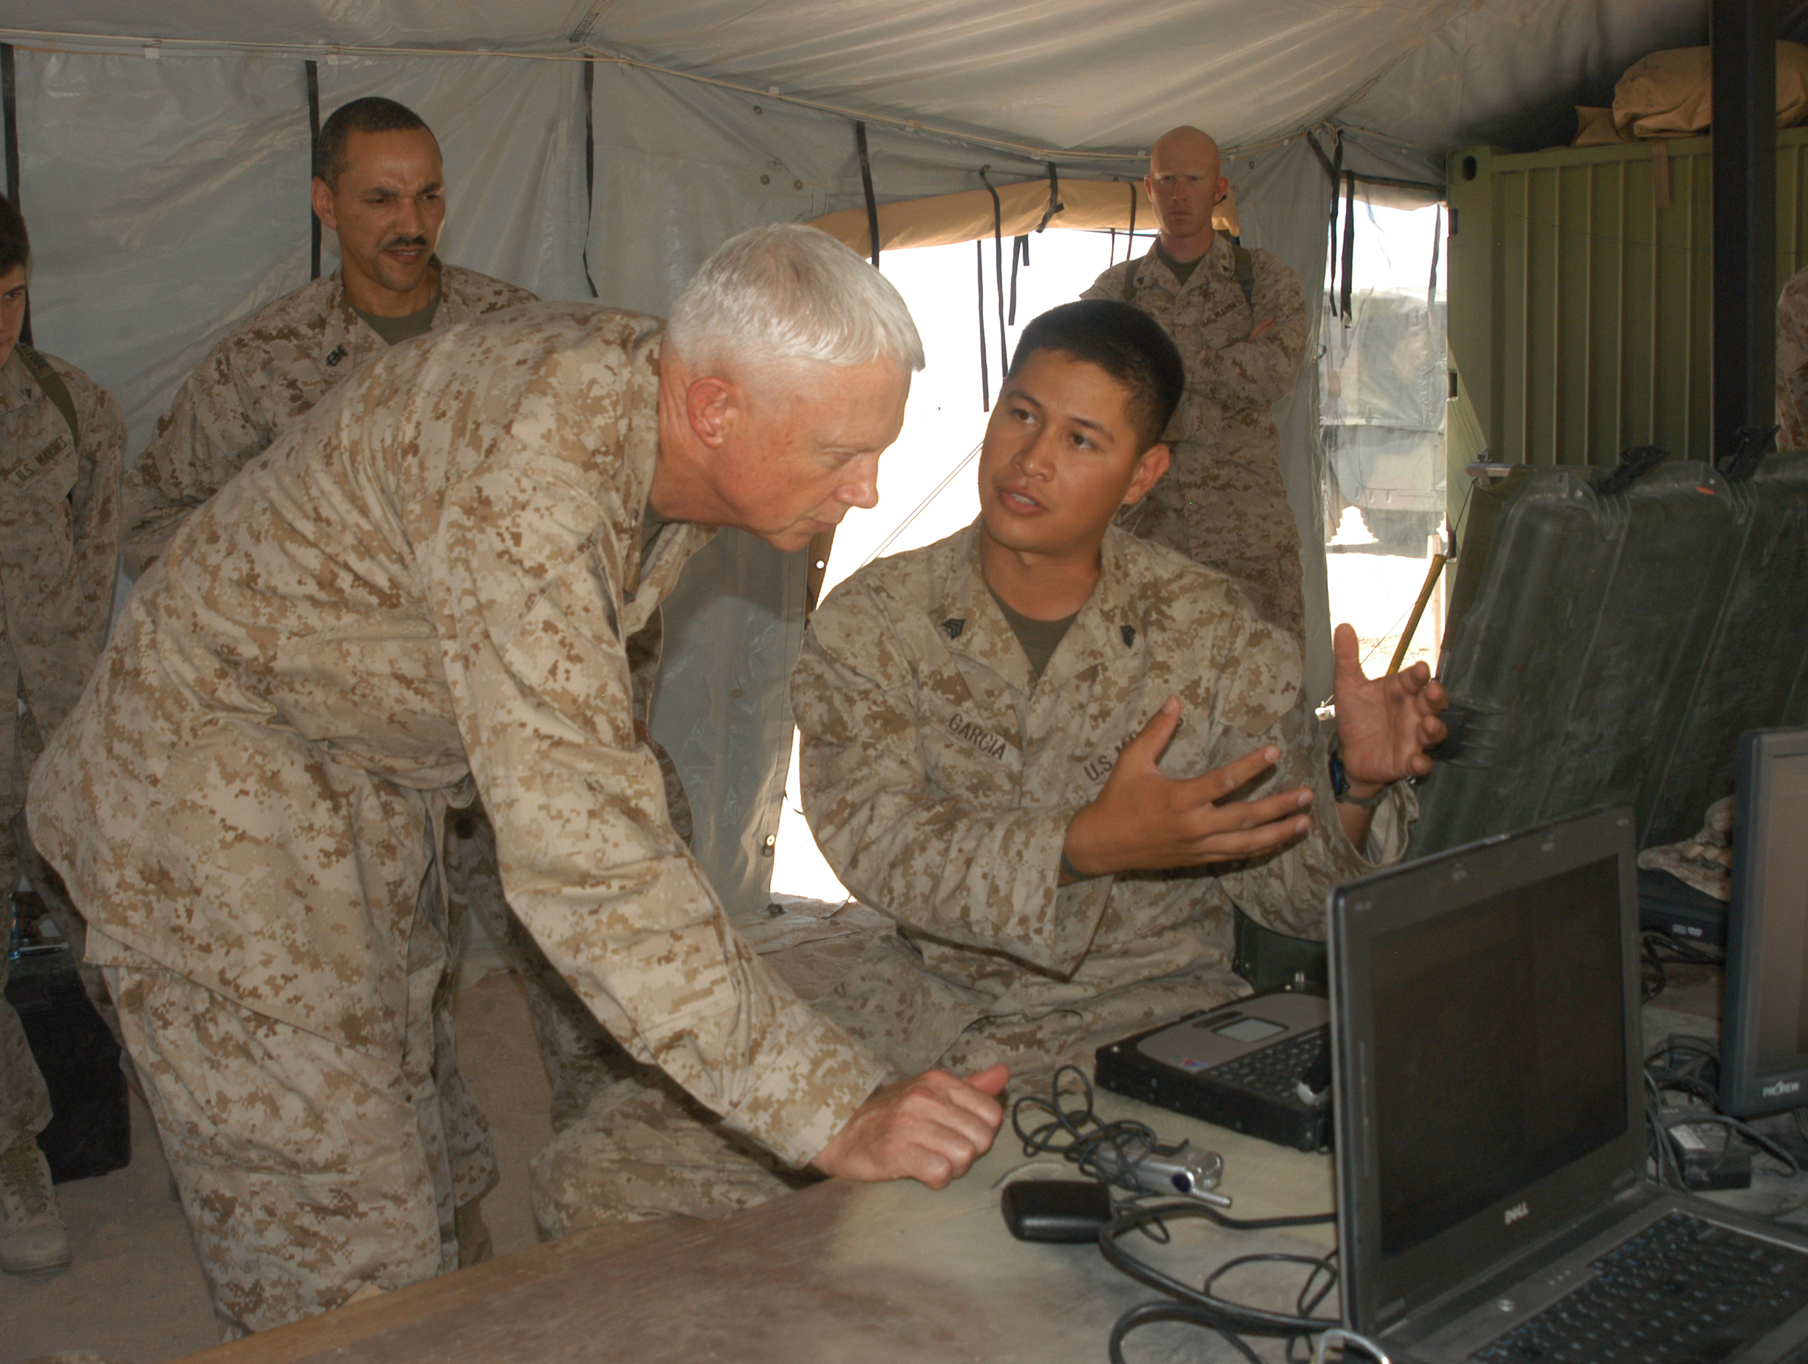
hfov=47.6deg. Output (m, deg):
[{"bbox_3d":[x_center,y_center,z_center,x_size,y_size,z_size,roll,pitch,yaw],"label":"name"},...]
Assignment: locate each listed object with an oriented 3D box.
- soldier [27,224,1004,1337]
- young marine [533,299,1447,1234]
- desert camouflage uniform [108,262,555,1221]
[{"bbox_3d":[-0.341,0.387,1.821,0.880,1.490,0.580,0,8,8],"label":"soldier"},{"bbox_3d":[0.128,0.363,2.108,0.800,1.440,0.660,3,9,25],"label":"young marine"},{"bbox_3d":[-0.700,0.122,2.937,0.660,1.420,0.380,-4,9,-22],"label":"desert camouflage uniform"}]

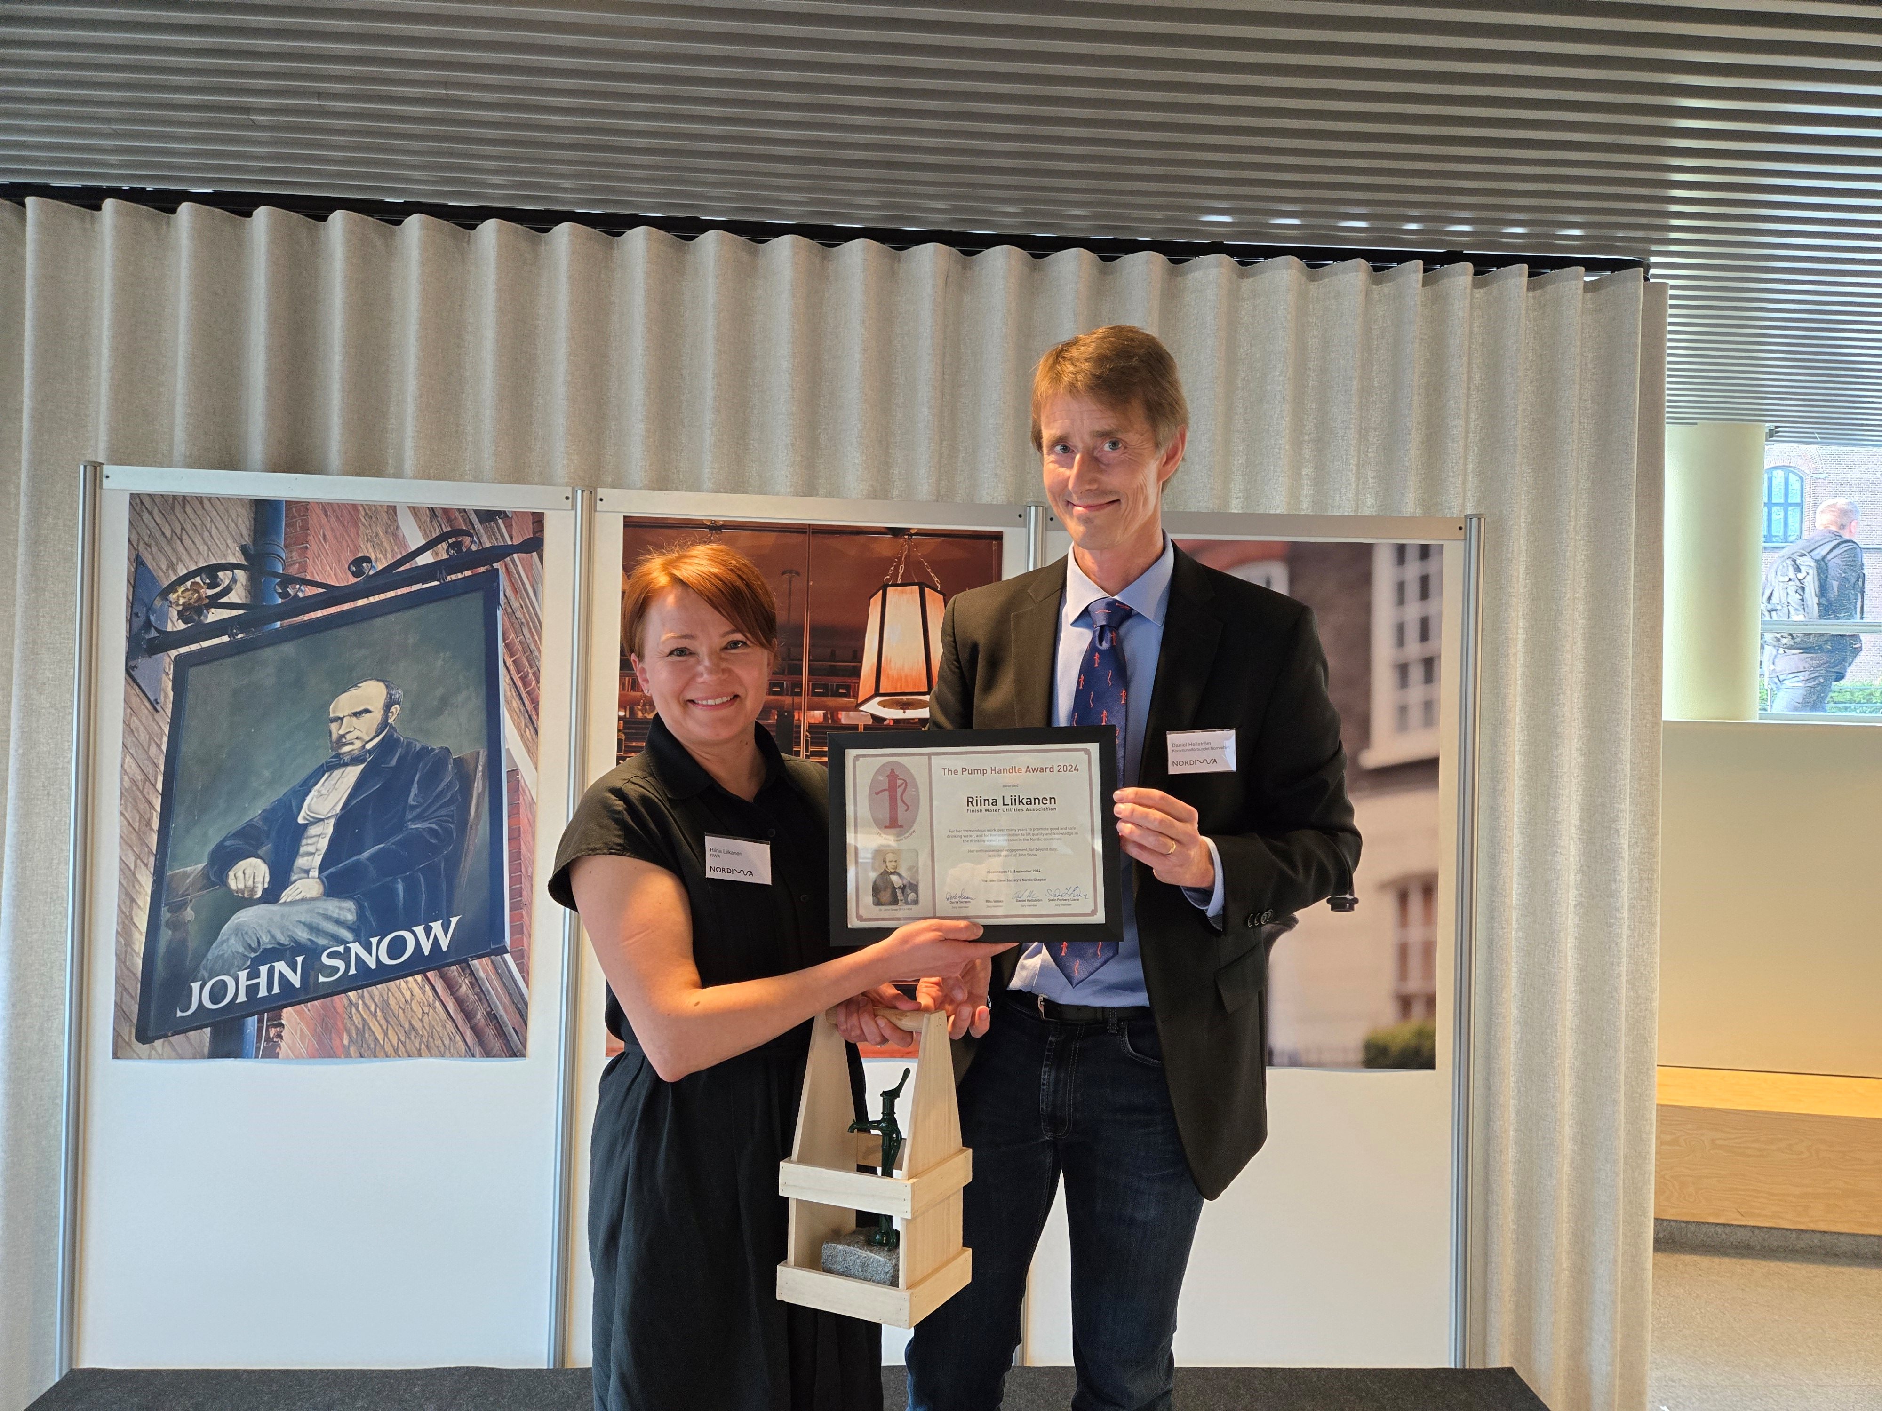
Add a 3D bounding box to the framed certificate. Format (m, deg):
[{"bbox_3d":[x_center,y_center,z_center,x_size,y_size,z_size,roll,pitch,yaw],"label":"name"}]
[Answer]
[{"bbox_3d":[0.038,0.148,1.423,0.329,0.242,0.020,-2,-6,3],"label":"framed certificate"}]

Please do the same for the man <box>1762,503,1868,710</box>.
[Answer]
[{"bbox_3d":[3.767,-0.012,5.389,0.600,1.760,0.560,1,-1,-13],"label":"man"}]

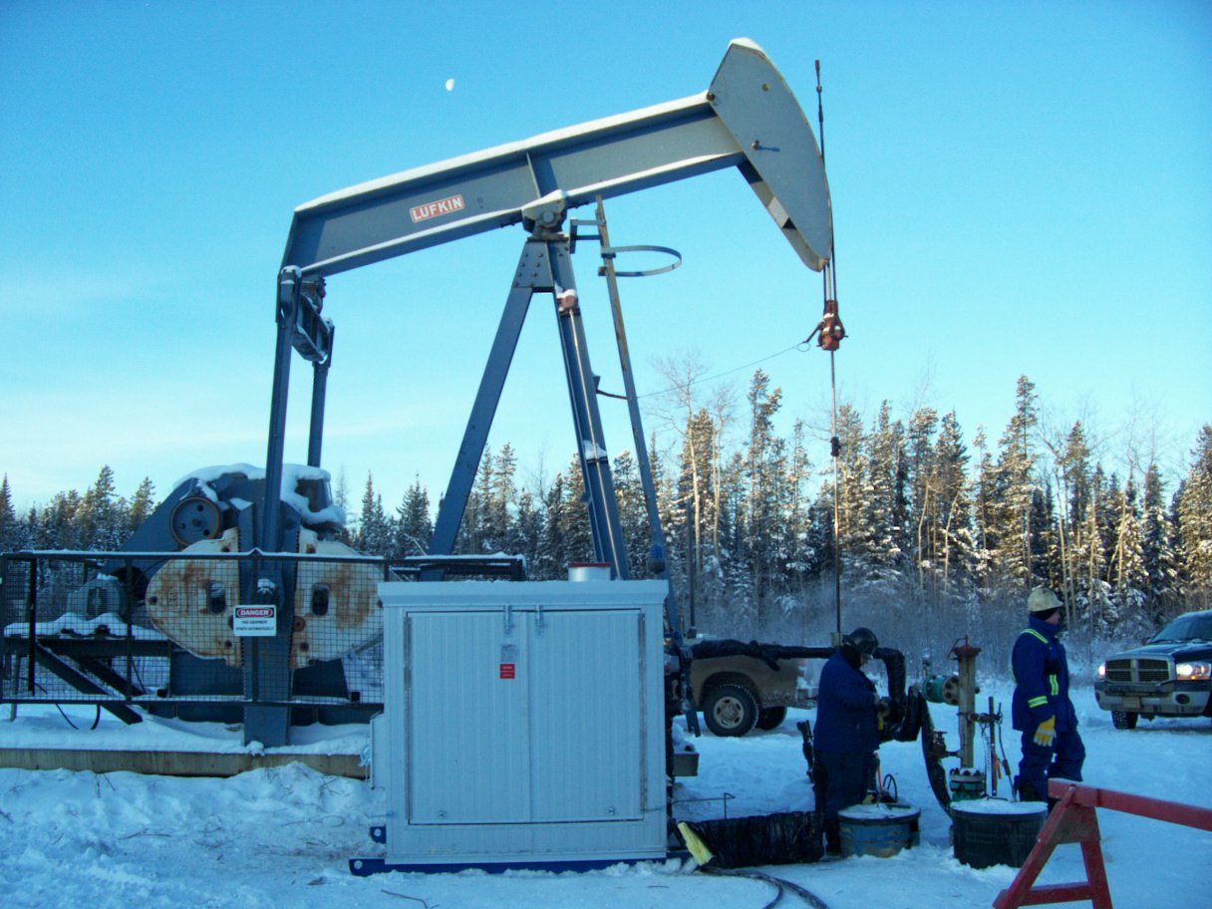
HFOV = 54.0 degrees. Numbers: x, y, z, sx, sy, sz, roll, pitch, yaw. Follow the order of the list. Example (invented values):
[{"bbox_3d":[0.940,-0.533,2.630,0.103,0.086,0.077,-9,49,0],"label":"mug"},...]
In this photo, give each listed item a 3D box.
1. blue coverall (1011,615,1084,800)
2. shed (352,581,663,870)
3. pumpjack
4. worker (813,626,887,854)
[{"bbox_3d":[3.423,1.993,9.240,0.500,1.490,0.580,-4,-7,30],"label":"blue coverall"},{"bbox_3d":[-0.603,1.894,8.801,2.050,1.930,1.500,0,-6,-2],"label":"shed"},{"bbox_3d":[-1.255,-0.814,12.152,7.230,7.140,2.400,0,-6,-2],"label":"pumpjack"},{"bbox_3d":[1.885,2.199,9.169,0.560,1.700,0.580,-1,-6,7],"label":"worker"}]

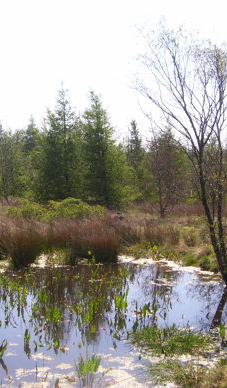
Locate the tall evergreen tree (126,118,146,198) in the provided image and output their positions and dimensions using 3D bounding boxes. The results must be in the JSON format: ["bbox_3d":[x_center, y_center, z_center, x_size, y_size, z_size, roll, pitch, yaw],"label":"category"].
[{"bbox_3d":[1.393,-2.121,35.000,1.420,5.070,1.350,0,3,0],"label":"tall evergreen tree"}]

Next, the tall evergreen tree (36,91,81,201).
[{"bbox_3d":[-2.786,-2.432,28.000,2.330,5.830,2.210,0,3,0],"label":"tall evergreen tree"}]

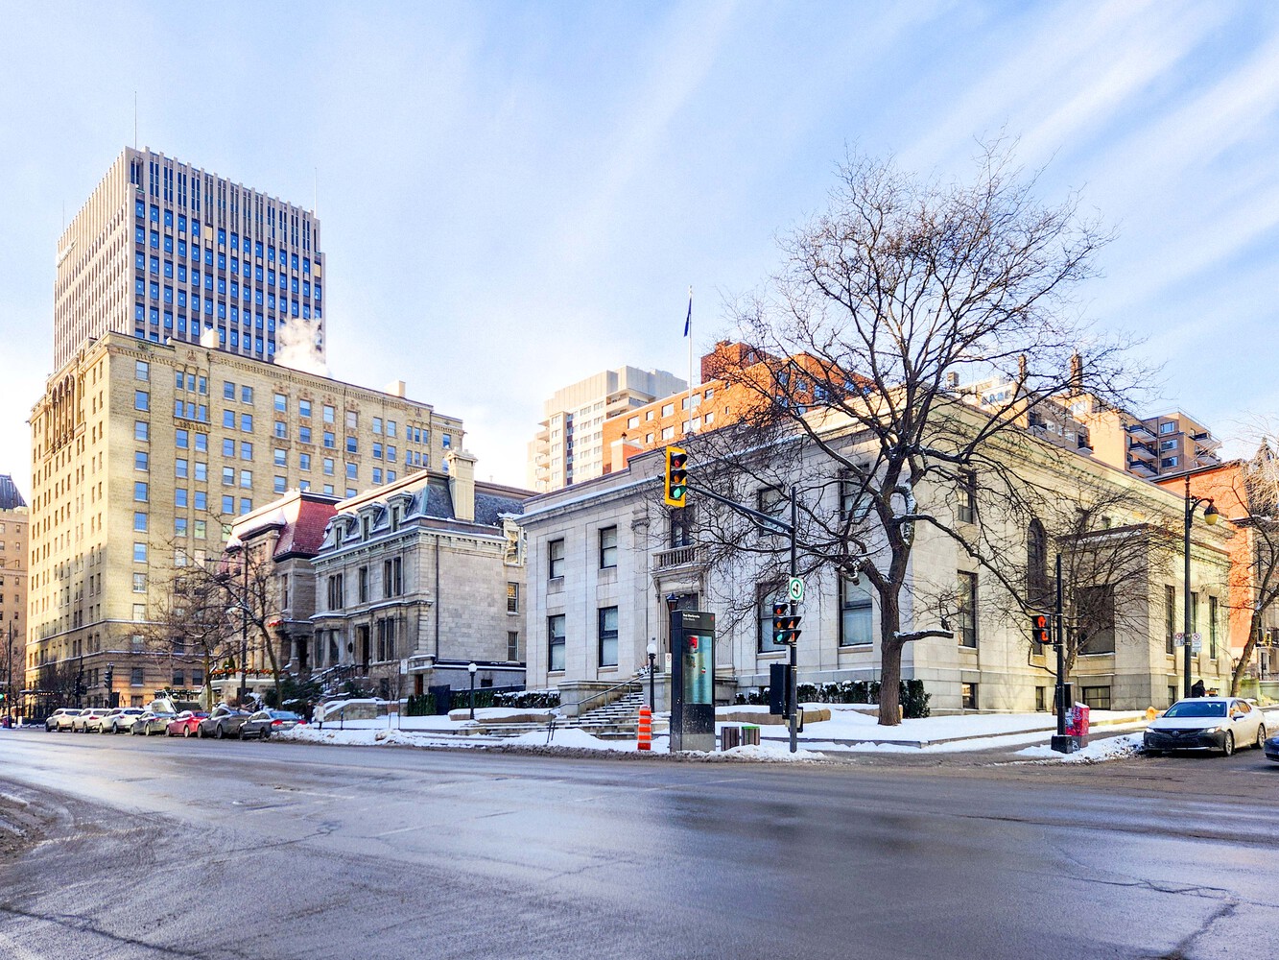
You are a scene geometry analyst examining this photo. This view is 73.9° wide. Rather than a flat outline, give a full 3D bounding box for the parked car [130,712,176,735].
[{"bbox_3d":[-33.677,16.844,58.700,4.600,1.460,1.800,-10,-15,41],"label":"parked car"}]

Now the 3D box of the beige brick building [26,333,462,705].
[{"bbox_3d":[-56.395,9.927,120.719,42.000,41.000,38.000,10,-15,-43],"label":"beige brick building"}]

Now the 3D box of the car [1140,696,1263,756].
[{"bbox_3d":[15.840,6.829,23.700,4.850,1.450,1.840,10,-15,-41],"label":"car"}]

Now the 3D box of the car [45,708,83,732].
[{"bbox_3d":[-43.584,18.230,64.775,4.550,1.640,1.830,-7,-11,42],"label":"car"}]

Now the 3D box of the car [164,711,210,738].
[{"bbox_3d":[-29.046,15.700,54.600,4.400,1.470,1.780,-10,-15,41],"label":"car"}]

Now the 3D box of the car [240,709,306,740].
[{"bbox_3d":[-20.491,13.684,47.300,4.700,1.450,1.830,-10,-15,41],"label":"car"}]

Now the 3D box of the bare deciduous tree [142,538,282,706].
[{"bbox_3d":[-24.454,8.730,49.000,7.800,11.000,7.000,4,-9,-26],"label":"bare deciduous tree"}]

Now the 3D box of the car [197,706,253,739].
[{"bbox_3d":[-21.615,12.677,44.671,4.550,1.550,1.830,-7,-11,42],"label":"car"}]

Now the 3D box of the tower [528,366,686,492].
[{"bbox_3d":[-5.467,6.173,175.668,20.000,50.000,30.000,10,-15,-43],"label":"tower"}]

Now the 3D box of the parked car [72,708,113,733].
[{"bbox_3d":[-38.662,16.976,60.271,4.550,1.620,1.830,-7,-11,42],"label":"parked car"}]

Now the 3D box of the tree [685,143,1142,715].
[{"bbox_3d":[9.298,-1.559,28.500,14.500,19.000,13.500,-3,-8,18],"label":"tree"}]

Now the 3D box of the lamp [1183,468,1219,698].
[{"bbox_3d":[17.350,3.860,26.400,0.450,8.100,1.150,8,-11,-44],"label":"lamp"}]

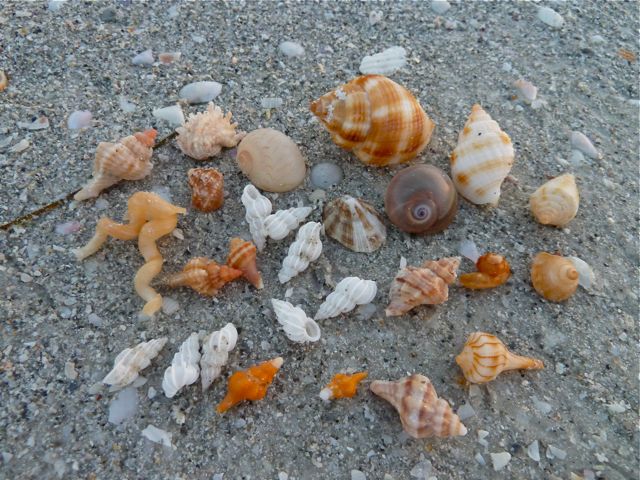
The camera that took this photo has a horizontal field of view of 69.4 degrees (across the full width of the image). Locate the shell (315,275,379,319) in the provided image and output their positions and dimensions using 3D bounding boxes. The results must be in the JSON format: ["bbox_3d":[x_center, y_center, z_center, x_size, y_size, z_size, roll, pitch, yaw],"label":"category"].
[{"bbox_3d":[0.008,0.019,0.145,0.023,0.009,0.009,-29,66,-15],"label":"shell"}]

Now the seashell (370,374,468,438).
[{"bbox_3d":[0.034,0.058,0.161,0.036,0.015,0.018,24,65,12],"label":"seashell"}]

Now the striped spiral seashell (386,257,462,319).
[{"bbox_3d":[0.033,0.014,0.145,0.031,0.013,0.016,-33,67,-16],"label":"striped spiral seashell"}]

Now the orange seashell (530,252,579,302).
[{"bbox_3d":[0.095,0.015,0.188,0.019,0.015,0.019,-15,62,-8],"label":"orange seashell"}]

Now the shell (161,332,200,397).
[{"bbox_3d":[-0.040,0.037,0.136,0.009,0.008,0.020,12,63,6],"label":"shell"}]

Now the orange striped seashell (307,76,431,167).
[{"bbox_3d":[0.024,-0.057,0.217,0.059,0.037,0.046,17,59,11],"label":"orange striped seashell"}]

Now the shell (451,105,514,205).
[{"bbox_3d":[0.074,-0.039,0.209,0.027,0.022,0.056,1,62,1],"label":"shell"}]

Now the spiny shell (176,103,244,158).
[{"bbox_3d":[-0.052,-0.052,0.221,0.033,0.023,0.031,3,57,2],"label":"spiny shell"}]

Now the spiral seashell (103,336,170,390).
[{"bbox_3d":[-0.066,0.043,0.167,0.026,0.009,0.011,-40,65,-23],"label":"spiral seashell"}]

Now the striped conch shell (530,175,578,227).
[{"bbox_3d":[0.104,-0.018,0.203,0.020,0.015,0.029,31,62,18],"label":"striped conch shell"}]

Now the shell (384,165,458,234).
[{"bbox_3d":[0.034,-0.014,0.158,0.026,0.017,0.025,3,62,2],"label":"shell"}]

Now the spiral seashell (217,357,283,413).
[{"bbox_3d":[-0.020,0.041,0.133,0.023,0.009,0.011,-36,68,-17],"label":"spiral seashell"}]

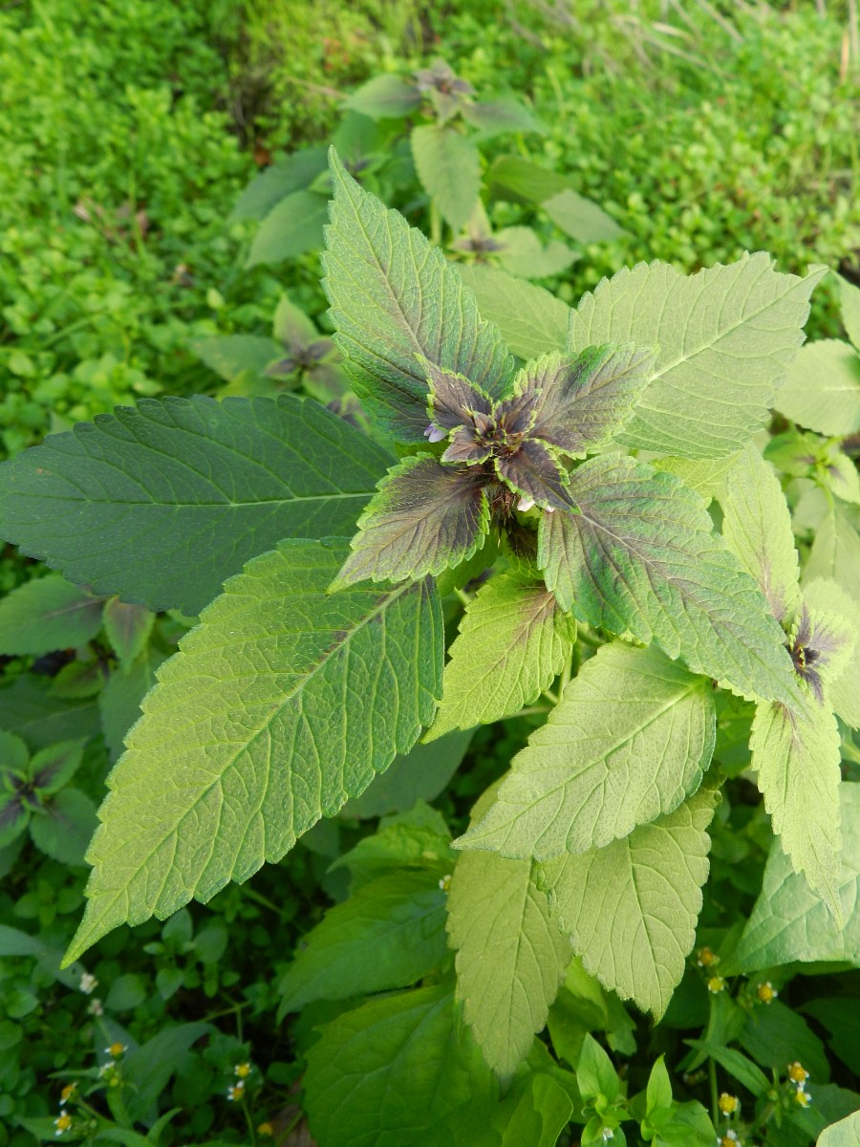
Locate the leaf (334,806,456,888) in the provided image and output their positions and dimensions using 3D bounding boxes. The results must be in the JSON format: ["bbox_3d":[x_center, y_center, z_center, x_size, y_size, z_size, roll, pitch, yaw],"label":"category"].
[{"bbox_3d":[-0.011,0.092,0.347,0.043,0.010,0.028,-10,53,-7],"label":"leaf"}]

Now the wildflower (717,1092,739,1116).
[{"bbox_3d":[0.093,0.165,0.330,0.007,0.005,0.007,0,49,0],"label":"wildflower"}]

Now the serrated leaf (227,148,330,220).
[{"bbox_3d":[-0.088,-0.233,0.650,0.083,0.012,0.040,-32,52,-14],"label":"serrated leaf"}]

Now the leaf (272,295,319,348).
[{"bbox_3d":[-0.073,-0.137,0.574,0.023,0.007,0.035,-18,77,-6],"label":"leaf"}]

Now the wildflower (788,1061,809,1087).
[{"bbox_3d":[0.111,0.151,0.320,0.007,0.005,0.007,-4,53,5],"label":"wildflower"}]

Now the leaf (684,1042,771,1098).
[{"bbox_3d":[0.095,0.154,0.337,0.028,0.005,0.007,27,60,24],"label":"leaf"}]

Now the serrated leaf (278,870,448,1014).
[{"bbox_3d":[-0.016,0.129,0.365,0.081,0.014,0.045,-27,64,-14],"label":"serrated leaf"}]

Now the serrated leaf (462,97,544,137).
[{"bbox_3d":[0.043,-0.267,0.620,0.055,0.010,0.028,22,74,8],"label":"serrated leaf"}]

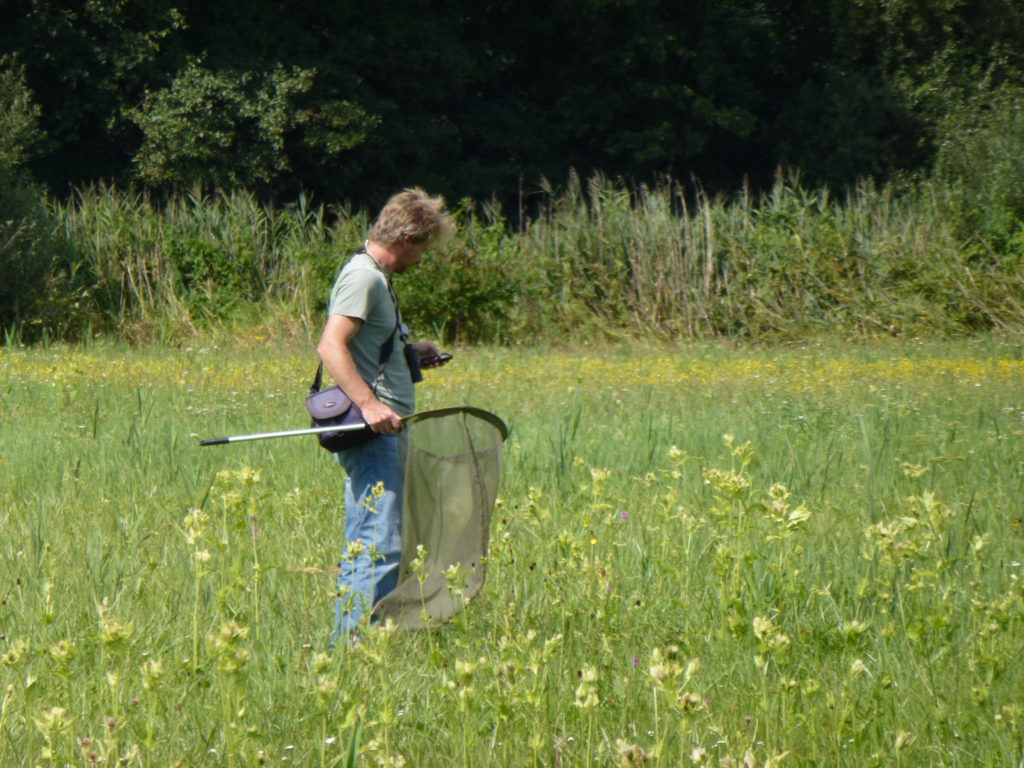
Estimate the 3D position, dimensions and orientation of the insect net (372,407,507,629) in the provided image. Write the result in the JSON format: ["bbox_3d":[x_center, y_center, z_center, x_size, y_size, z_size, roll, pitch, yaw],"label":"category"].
[{"bbox_3d":[-0.266,0.497,41.200,0.500,0.830,0.390,0,1,0],"label":"insect net"}]

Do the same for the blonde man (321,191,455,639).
[{"bbox_3d":[-0.478,0.156,41.500,0.510,1.770,0.530,0,1,0],"label":"blonde man"}]

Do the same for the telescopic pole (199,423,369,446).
[{"bbox_3d":[-0.799,0.182,41.200,0.726,0.022,0.022,-6,1,0],"label":"telescopic pole"}]

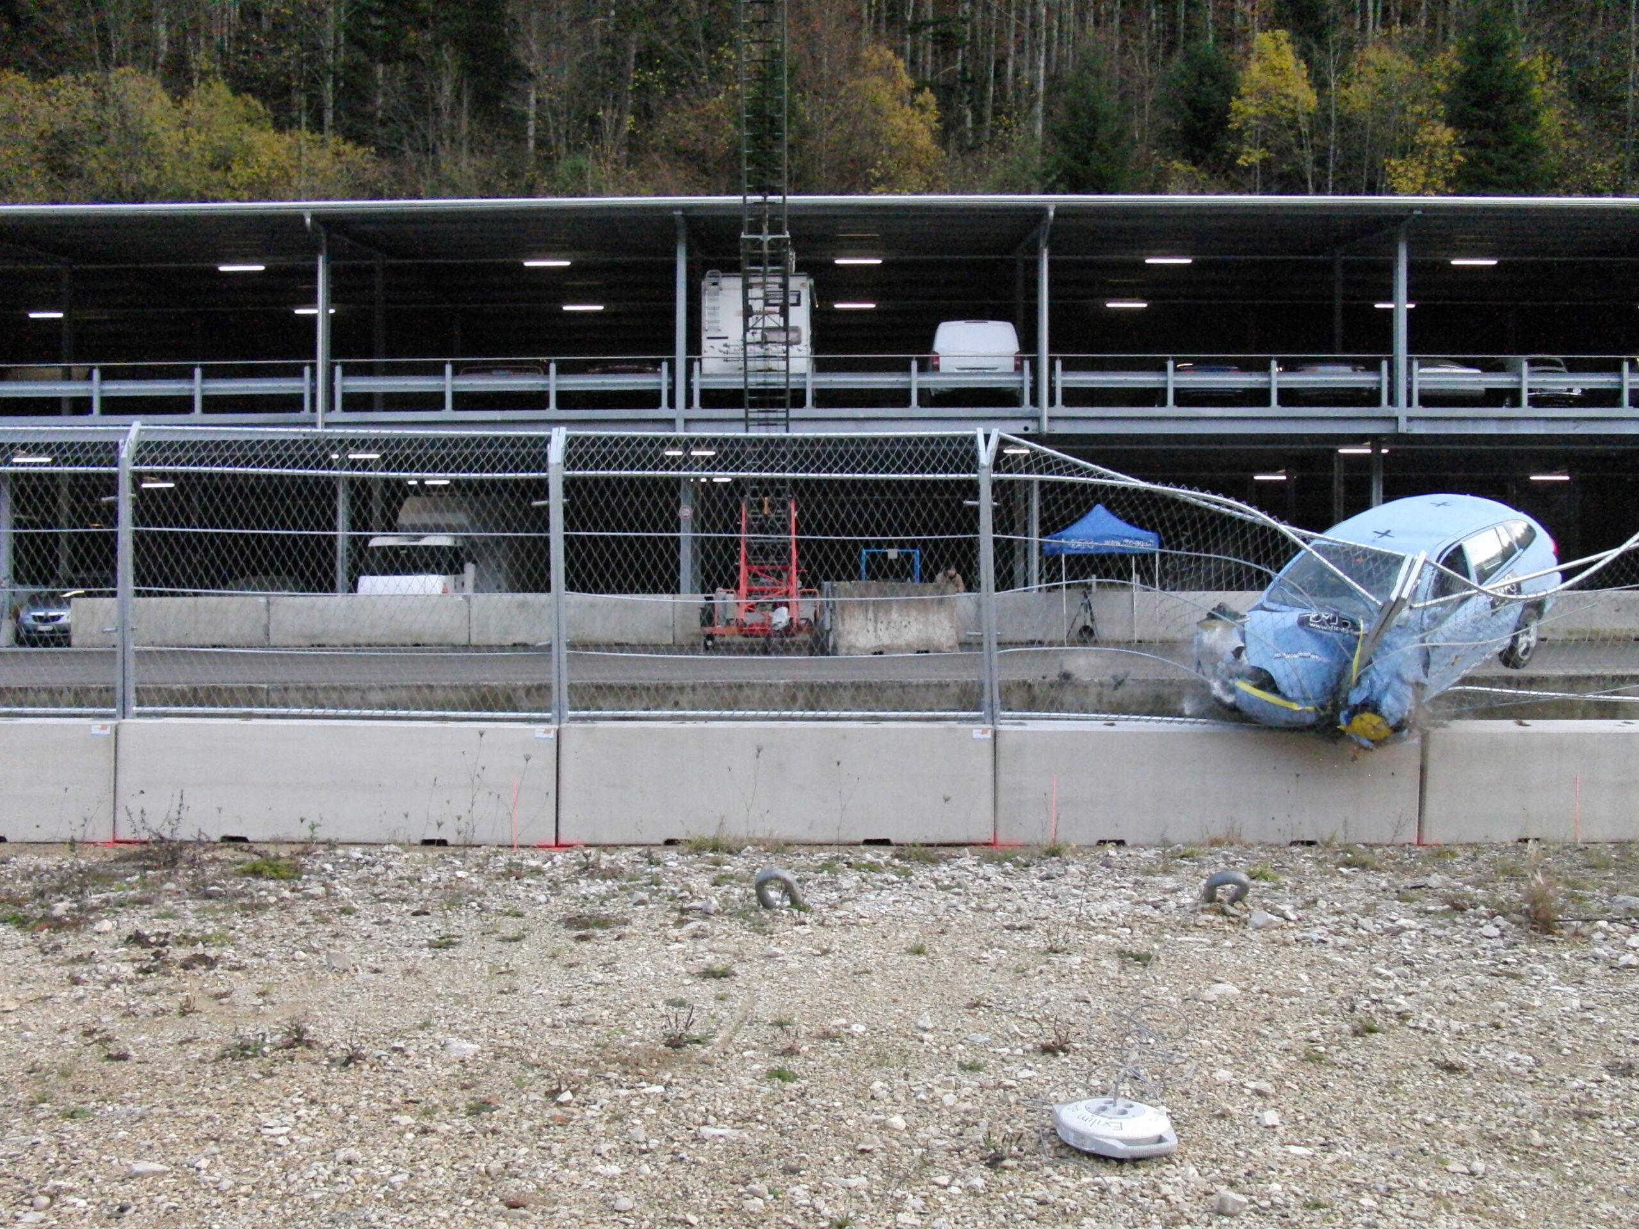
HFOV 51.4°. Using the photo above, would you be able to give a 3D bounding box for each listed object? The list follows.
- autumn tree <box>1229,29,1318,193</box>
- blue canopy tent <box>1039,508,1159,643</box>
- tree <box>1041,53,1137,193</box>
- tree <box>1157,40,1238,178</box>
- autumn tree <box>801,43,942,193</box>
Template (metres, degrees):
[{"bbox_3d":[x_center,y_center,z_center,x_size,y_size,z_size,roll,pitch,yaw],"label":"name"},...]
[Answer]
[{"bbox_3d":[19.980,-21.600,75.000,3.900,8.200,3.800,0,1,0],"label":"autumn tree"},{"bbox_3d":[5.300,-0.755,32.200,1.850,2.650,1.850,0,1,-3],"label":"blue canopy tent"},{"bbox_3d":[11.860,-21.200,75.000,4.100,7.000,4.000,0,1,0],"label":"tree"},{"bbox_3d":[17.290,-22.900,78.000,3.800,6.900,3.700,0,1,0],"label":"tree"},{"bbox_3d":[2.280,-21.400,75.000,6.100,7.500,5.500,0,1,0],"label":"autumn tree"}]

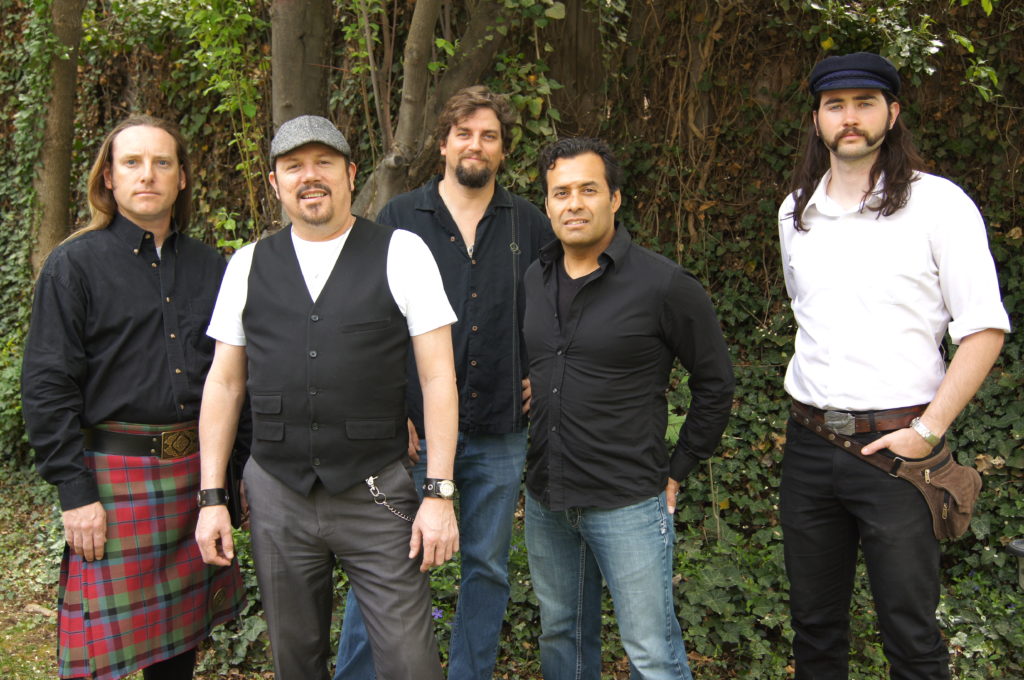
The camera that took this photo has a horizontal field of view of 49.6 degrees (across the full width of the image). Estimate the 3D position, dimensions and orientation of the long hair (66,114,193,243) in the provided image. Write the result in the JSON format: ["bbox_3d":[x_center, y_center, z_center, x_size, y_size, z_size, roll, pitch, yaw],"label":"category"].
[{"bbox_3d":[-0.876,-0.368,2.570,0.270,0.310,0.250,-2,5,-17],"label":"long hair"}]

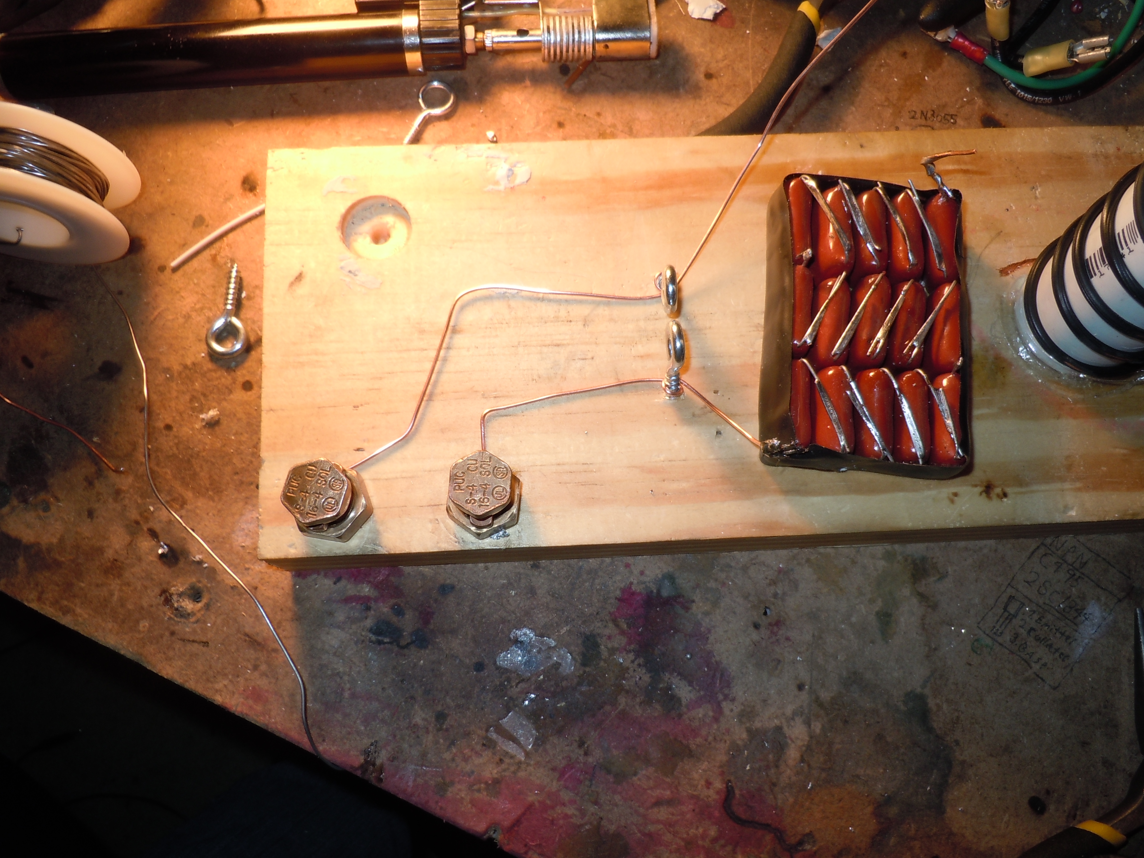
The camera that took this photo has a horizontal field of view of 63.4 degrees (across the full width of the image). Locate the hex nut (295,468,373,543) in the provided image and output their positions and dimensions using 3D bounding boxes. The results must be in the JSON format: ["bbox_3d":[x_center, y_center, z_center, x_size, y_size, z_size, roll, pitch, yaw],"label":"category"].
[{"bbox_3d":[-0.047,0.014,0.179,0.014,0.007,0.016,-20,76,-7],"label":"hex nut"}]

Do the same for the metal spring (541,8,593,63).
[{"bbox_3d":[-0.001,-0.095,0.225,0.012,0.012,0.012,-3,74,-2],"label":"metal spring"}]

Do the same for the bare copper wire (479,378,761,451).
[{"bbox_3d":[0.009,-0.002,0.183,0.054,0.008,0.016,-2,74,-2],"label":"bare copper wire"}]

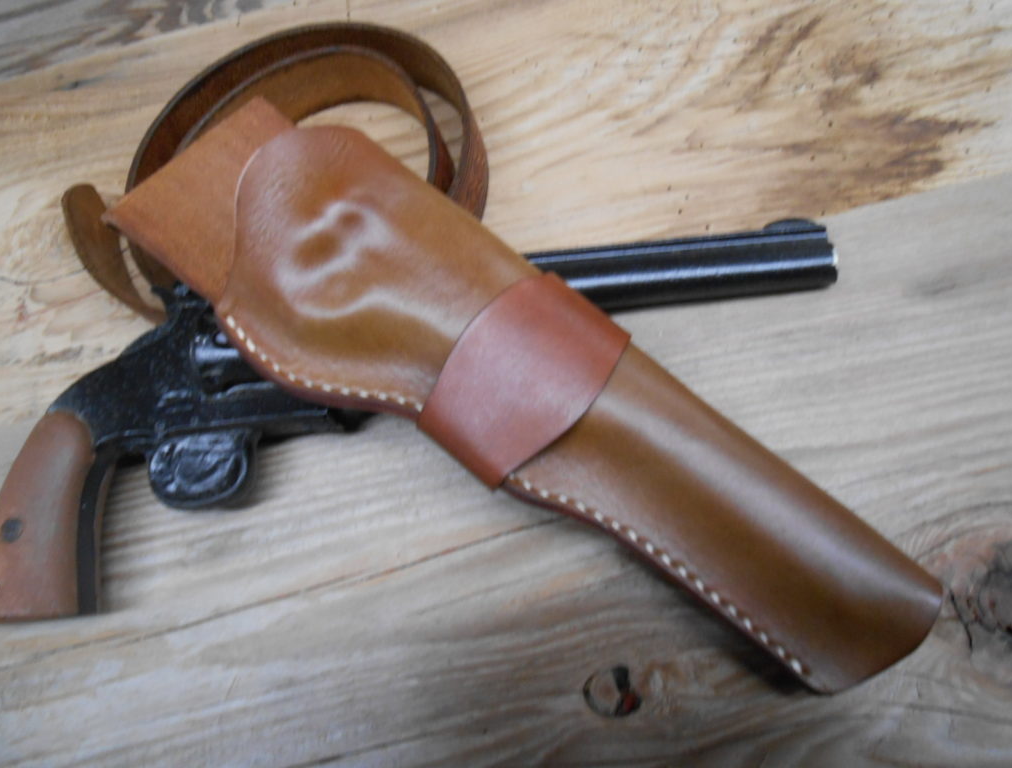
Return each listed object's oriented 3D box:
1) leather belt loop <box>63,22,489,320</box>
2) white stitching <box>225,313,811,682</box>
[{"bbox_3d":[-0.092,-0.083,0.319,0.163,0.032,0.136,-18,63,-9],"label":"leather belt loop"},{"bbox_3d":[0.000,0.032,0.246,0.215,0.010,0.018,31,66,7],"label":"white stitching"}]

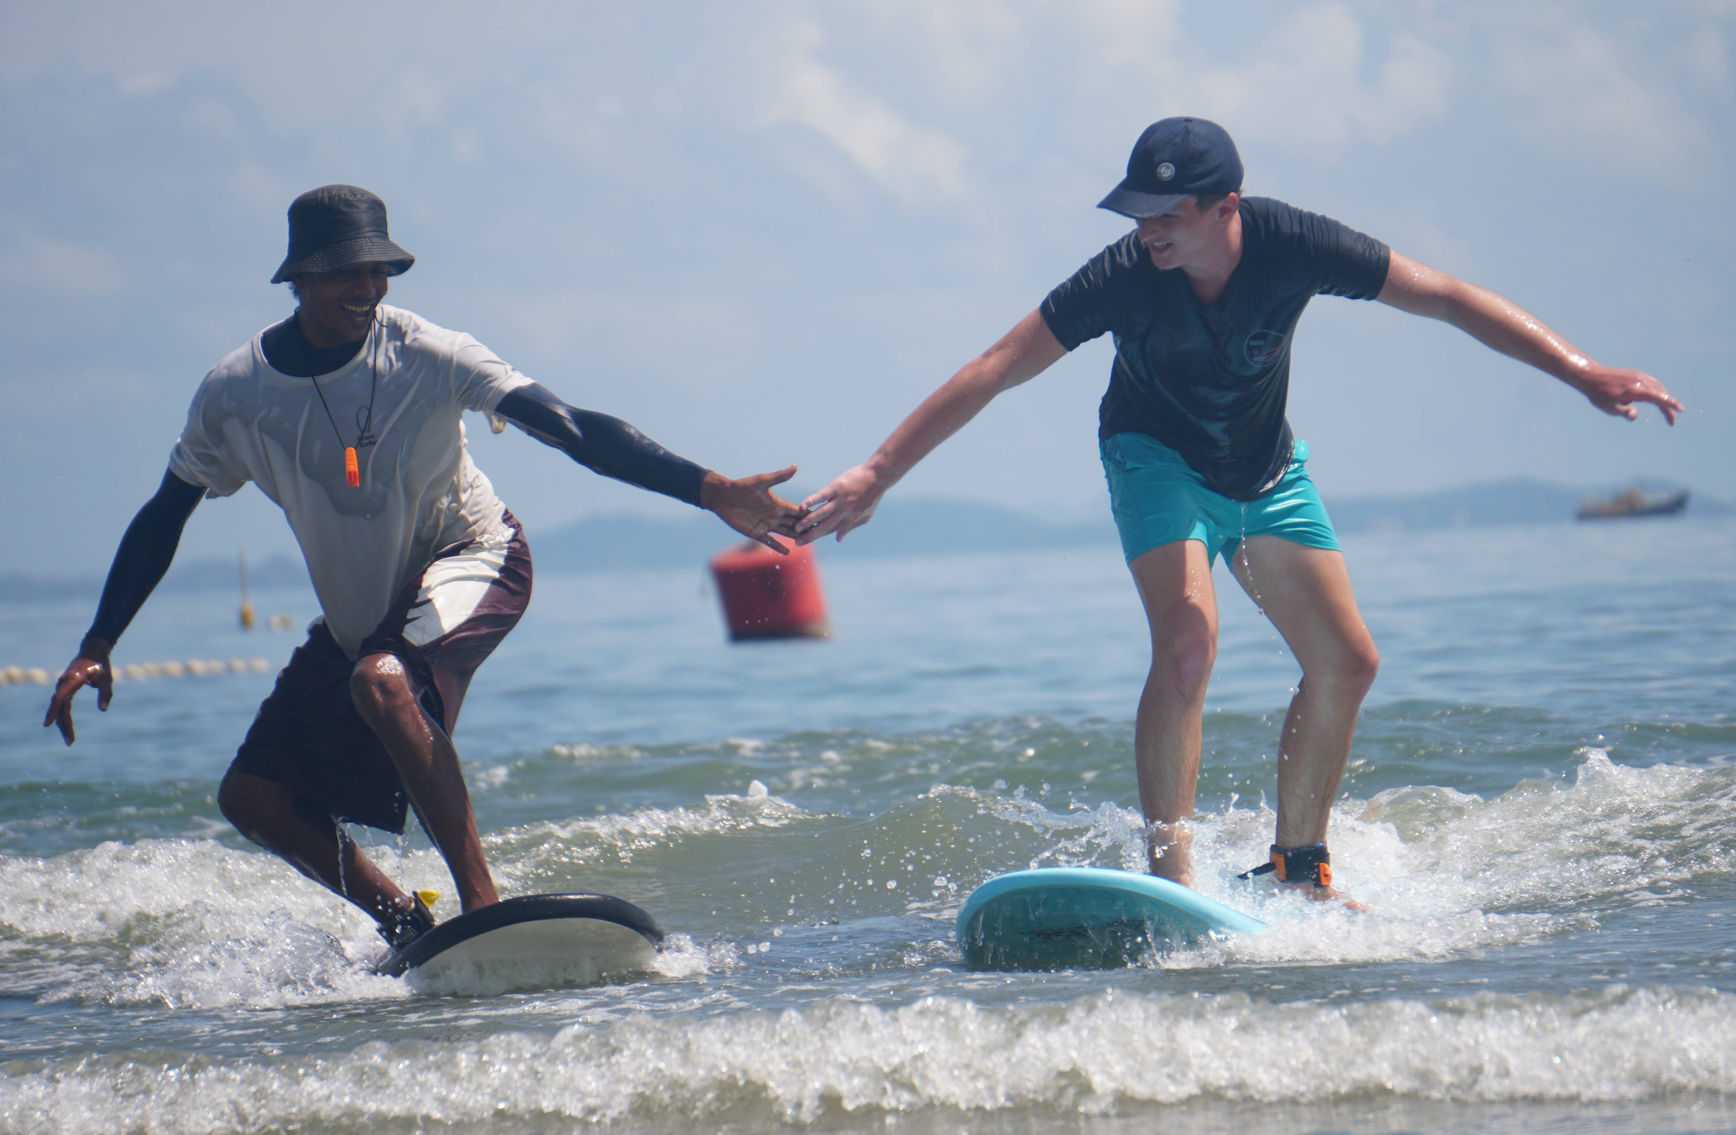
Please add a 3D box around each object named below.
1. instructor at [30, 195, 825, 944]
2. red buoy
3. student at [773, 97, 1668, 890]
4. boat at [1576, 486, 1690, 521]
[{"bbox_3d":[-0.759,-0.007,26.000,1.280,1.310,0.750,-3,0,14],"label":"instructor"},{"bbox_3d":[-0.831,0.277,132.000,0.900,0.900,0.900,-13,13,0],"label":"red buoy"},{"bbox_3d":[0.642,-0.089,26.000,1.480,1.350,0.650,-3,0,-9],"label":"student"},{"bbox_3d":[90.570,-7.557,1800.000,13.200,3.900,3.600,-3,0,0],"label":"boat"}]

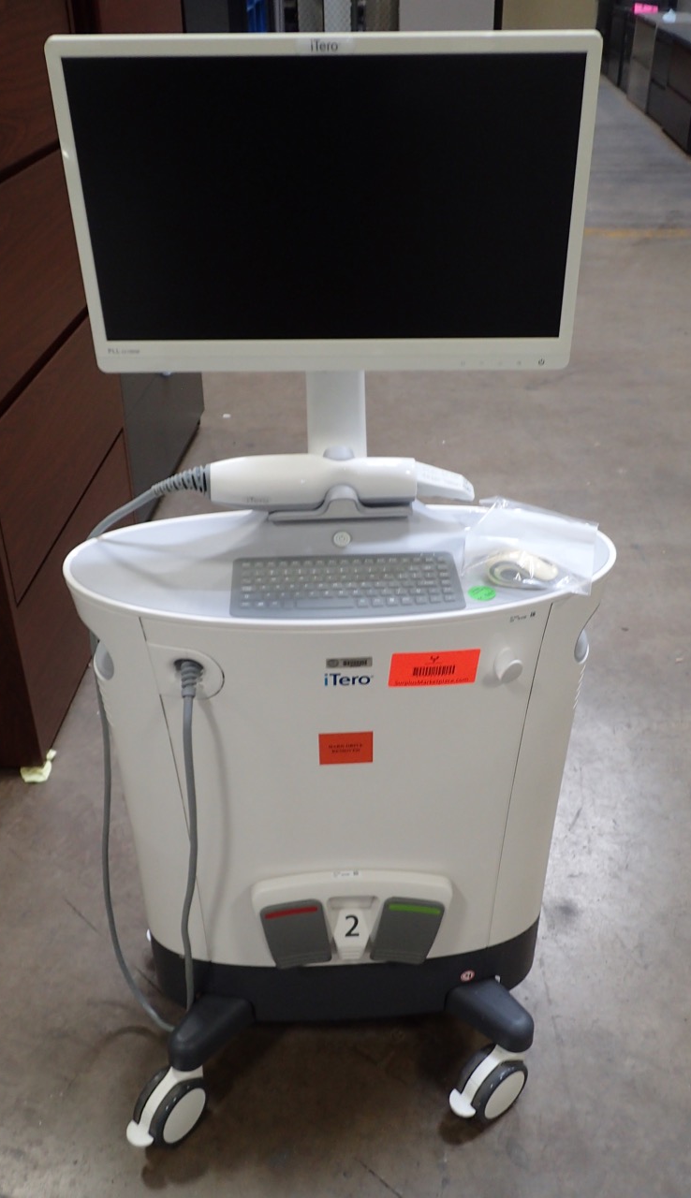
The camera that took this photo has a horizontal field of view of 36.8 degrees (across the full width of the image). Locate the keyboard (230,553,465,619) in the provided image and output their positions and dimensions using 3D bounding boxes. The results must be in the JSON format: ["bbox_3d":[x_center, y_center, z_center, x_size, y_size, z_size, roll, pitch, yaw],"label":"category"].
[{"bbox_3d":[0.001,-0.015,1.220,0.268,0.011,0.135,-2,31,-2],"label":"keyboard"}]

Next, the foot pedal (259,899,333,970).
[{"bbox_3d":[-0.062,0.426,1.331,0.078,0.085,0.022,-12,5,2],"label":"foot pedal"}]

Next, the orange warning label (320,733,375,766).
[{"bbox_3d":[0.001,0.175,1.214,0.063,0.046,0.003,-2,30,-3],"label":"orange warning label"}]

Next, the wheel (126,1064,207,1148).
[{"bbox_3d":[-0.247,0.695,1.425,0.062,0.110,0.115,22,38,33],"label":"wheel"}]

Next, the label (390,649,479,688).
[{"bbox_3d":[0.100,0.078,1.163,0.102,0.044,0.003,-2,30,-12],"label":"label"}]

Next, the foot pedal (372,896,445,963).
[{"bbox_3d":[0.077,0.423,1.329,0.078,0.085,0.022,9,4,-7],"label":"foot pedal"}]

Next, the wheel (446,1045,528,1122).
[{"bbox_3d":[0.197,0.674,1.451,0.115,0.110,0.062,-23,38,-32],"label":"wheel"}]

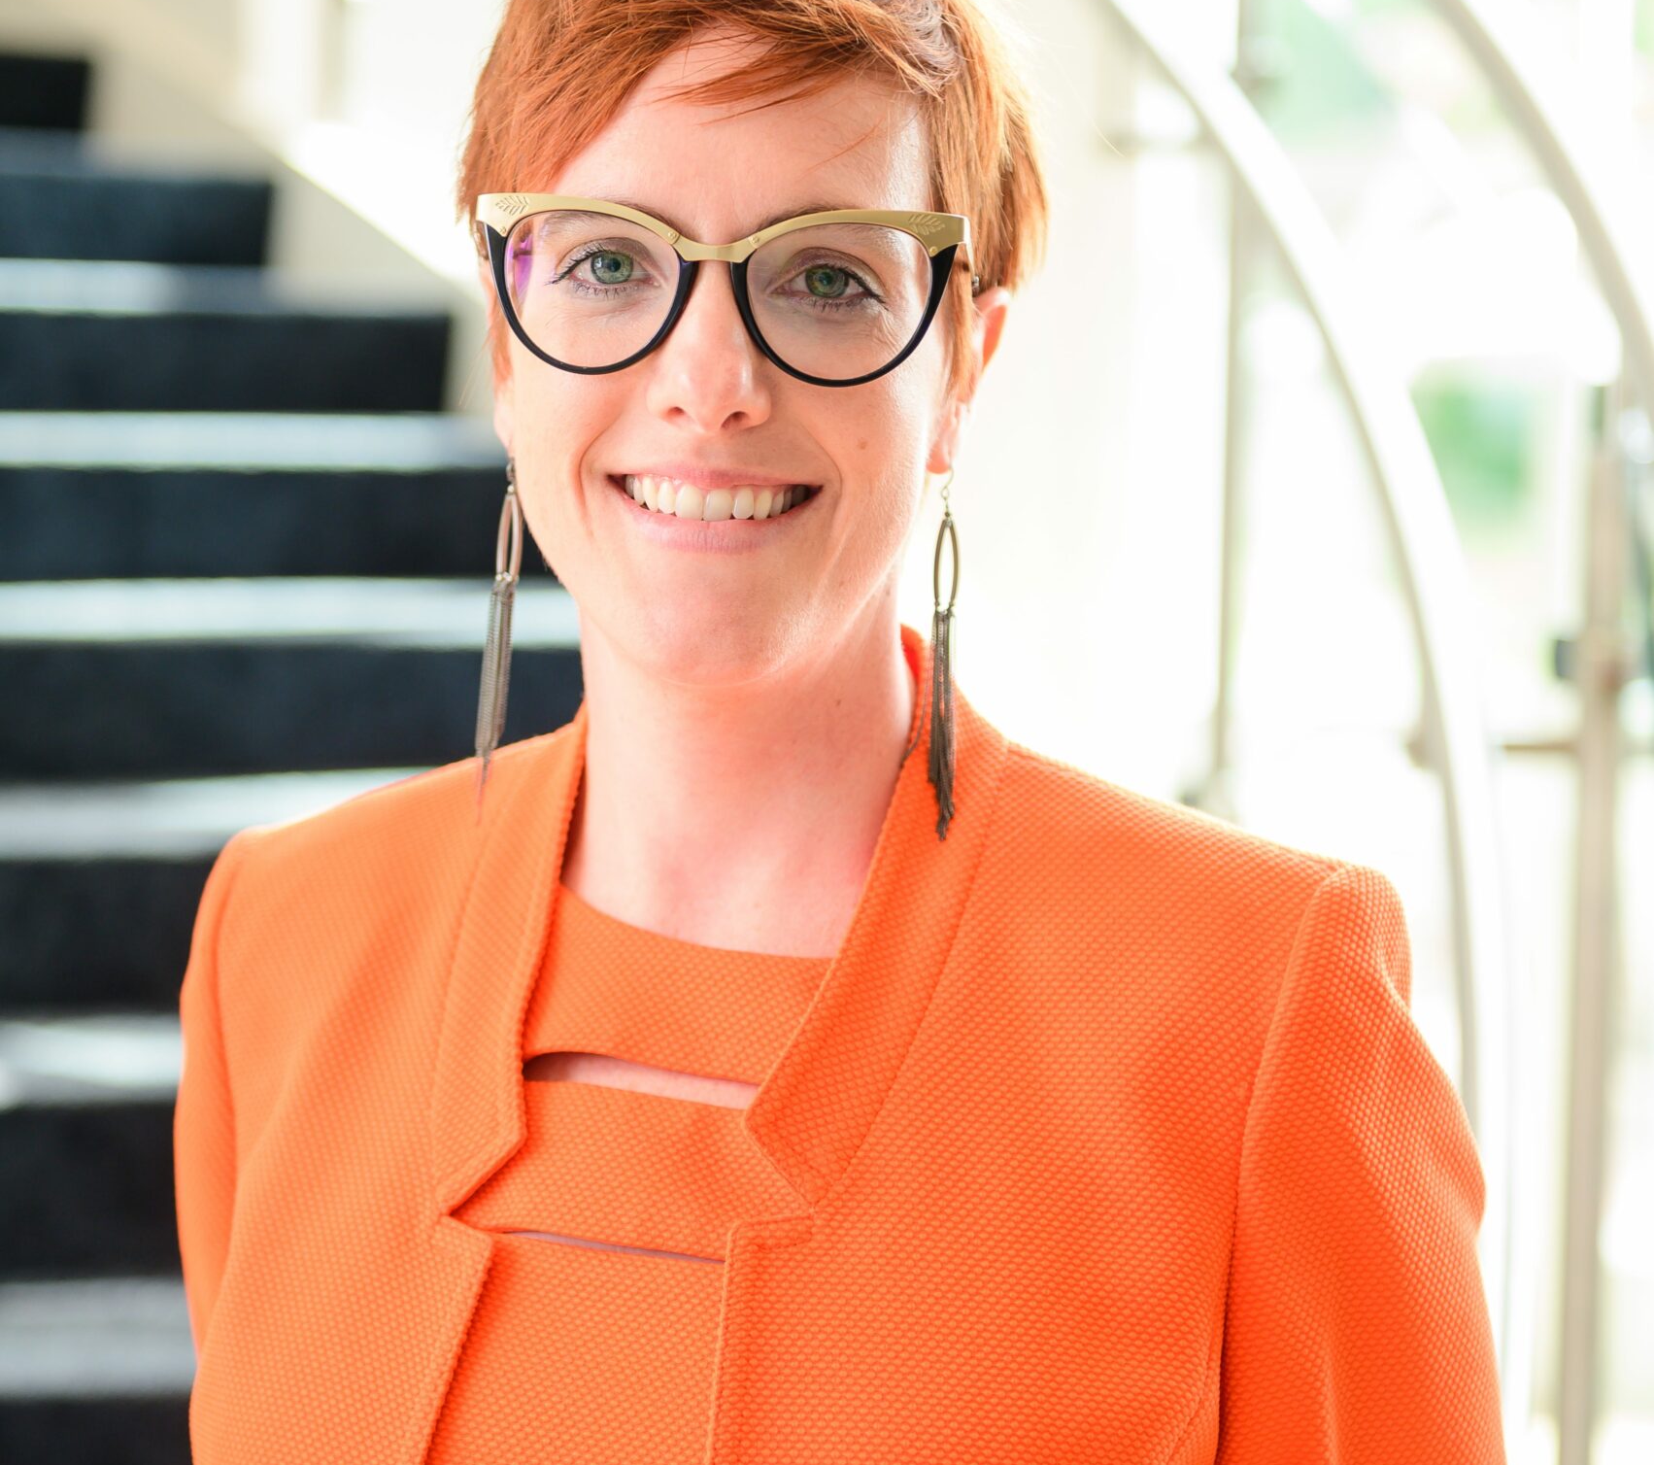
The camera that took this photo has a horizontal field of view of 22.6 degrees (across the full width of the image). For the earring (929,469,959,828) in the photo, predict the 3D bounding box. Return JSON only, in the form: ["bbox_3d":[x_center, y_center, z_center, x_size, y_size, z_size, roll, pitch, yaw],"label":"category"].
[{"bbox_3d":[0.035,-0.024,1.245,0.009,0.112,0.008,1,5,6],"label":"earring"}]

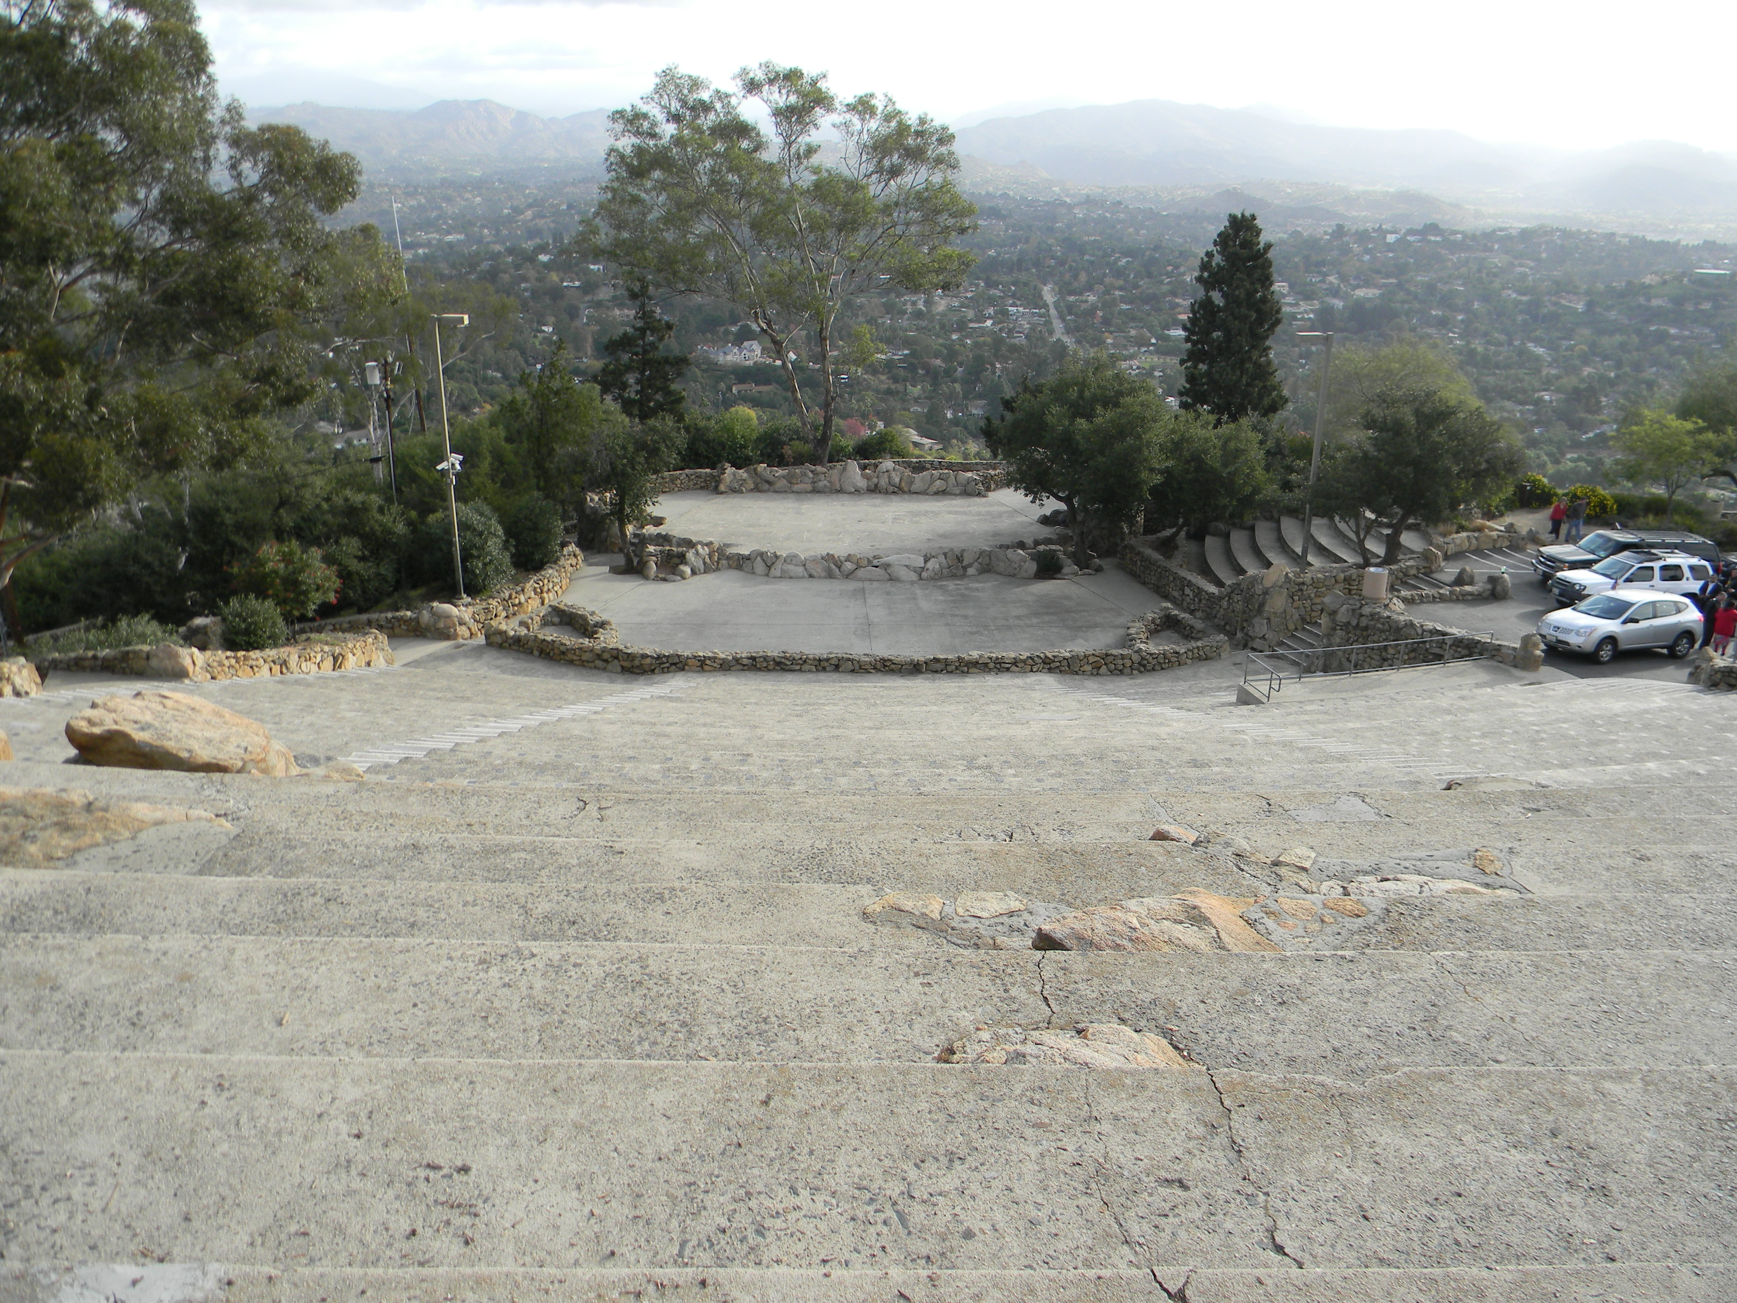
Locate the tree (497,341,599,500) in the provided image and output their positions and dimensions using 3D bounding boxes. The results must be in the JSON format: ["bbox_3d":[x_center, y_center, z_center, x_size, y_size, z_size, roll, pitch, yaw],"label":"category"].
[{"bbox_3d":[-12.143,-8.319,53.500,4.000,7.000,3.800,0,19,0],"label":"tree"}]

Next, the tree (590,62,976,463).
[{"bbox_3d":[-3.925,-17.847,64.500,17.200,18.200,14.500,0,19,0],"label":"tree"}]

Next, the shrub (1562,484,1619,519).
[{"bbox_3d":[28.362,-5.891,55.200,2.200,1.300,2.000,0,19,0],"label":"shrub"}]

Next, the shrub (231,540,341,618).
[{"bbox_3d":[-18.044,-2.248,43.500,3.400,2.600,3.000,0,19,0],"label":"shrub"}]

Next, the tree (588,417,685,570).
[{"bbox_3d":[-8.043,-5.456,48.700,3.300,5.300,3.200,0,19,0],"label":"tree"}]

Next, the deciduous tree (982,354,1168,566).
[{"bbox_3d":[7.560,-6.988,51.500,6.900,7.700,6.700,0,19,0],"label":"deciduous tree"}]

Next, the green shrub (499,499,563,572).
[{"bbox_3d":[-12.480,-4.369,52.000,2.600,2.800,2.500,0,19,0],"label":"green shrub"}]

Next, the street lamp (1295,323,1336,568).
[{"bbox_3d":[16.153,-7.393,52.320,1.400,9.000,0.450,0,19,0],"label":"street lamp"}]

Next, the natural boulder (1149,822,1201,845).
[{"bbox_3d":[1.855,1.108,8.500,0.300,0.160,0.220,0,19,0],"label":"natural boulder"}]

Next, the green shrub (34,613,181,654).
[{"bbox_3d":[-19.126,-0.392,35.300,3.600,1.000,1.700,0,19,0],"label":"green shrub"}]

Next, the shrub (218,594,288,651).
[{"bbox_3d":[-15.724,-0.711,35.900,1.750,1.400,1.600,0,19,0],"label":"shrub"}]

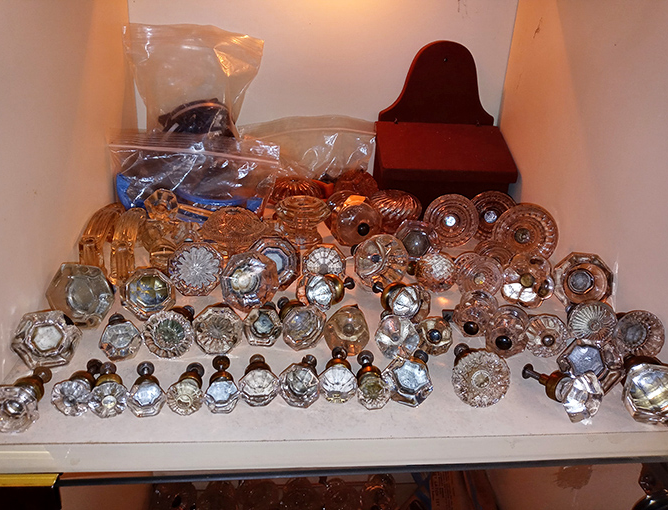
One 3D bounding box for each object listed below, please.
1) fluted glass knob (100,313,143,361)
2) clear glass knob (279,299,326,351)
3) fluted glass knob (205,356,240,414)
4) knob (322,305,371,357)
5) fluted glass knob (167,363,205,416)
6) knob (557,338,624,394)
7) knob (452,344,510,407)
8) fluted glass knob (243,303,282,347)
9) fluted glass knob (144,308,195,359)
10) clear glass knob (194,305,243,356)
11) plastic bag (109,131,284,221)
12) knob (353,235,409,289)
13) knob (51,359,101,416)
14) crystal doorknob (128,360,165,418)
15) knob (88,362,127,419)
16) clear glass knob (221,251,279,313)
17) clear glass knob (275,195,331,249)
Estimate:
[{"bbox_3d":[-0.171,0.062,0.439,0.032,0.032,0.060,-6,13,-22],"label":"fluted glass knob"},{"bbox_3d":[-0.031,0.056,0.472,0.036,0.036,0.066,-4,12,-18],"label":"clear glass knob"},{"bbox_3d":[-0.072,0.086,0.365,0.023,0.023,0.039,1,24,-6],"label":"fluted glass knob"},{"bbox_3d":[0.011,0.062,0.462,0.038,0.038,0.048,4,2,1],"label":"knob"},{"bbox_3d":[-0.101,0.092,0.384,0.025,0.025,0.048,0,12,-7],"label":"fluted glass knob"},{"bbox_3d":[0.194,0.083,0.422,0.048,0.048,0.048,6,2,6],"label":"knob"},{"bbox_3d":[0.098,0.079,0.390,0.038,0.038,0.071,3,8,1],"label":"knob"},{"bbox_3d":[-0.056,0.051,0.451,0.031,0.031,0.064,1,11,-3],"label":"fluted glass knob"},{"bbox_3d":[-0.122,0.054,0.430,0.037,0.037,0.069,2,9,-2],"label":"fluted glass knob"},{"bbox_3d":[-0.087,0.056,0.423,0.039,0.039,0.031,4,1,1],"label":"clear glass knob"},{"bbox_3d":[-0.155,-0.085,0.640,0.182,0.106,0.077,-3,24,-15],"label":"plastic bag"},{"bbox_3d":[0.046,0.007,0.543,0.054,0.054,0.043,7,-1,8],"label":"knob"},{"bbox_3d":[-0.173,0.090,0.377,0.025,0.025,0.050,1,12,-6],"label":"knob"},{"bbox_3d":[-0.119,0.087,0.357,0.023,0.023,0.039,1,24,-6],"label":"crystal doorknob"},{"bbox_3d":[-0.154,0.091,0.376,0.025,0.025,0.050,-5,13,-19],"label":"knob"},{"bbox_3d":[-0.071,0.024,0.488,0.054,0.054,0.043,9,-1,12],"label":"clear glass knob"},{"bbox_3d":[-0.036,-0.040,0.632,0.064,0.047,0.064,1,24,-6],"label":"clear glass knob"}]

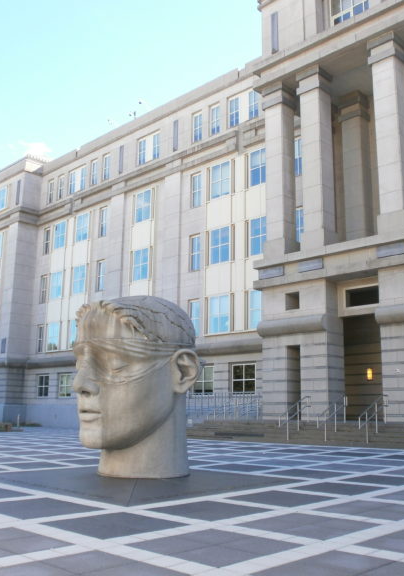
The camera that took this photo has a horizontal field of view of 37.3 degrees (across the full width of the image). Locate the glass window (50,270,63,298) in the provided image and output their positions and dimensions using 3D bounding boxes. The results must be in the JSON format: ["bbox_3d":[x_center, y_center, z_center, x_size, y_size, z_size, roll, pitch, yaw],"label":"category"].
[{"bbox_3d":[-11.686,-0.201,48.112,1.570,2.060,0.200,-11,-16,43],"label":"glass window"}]

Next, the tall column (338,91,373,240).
[{"bbox_3d":[7.556,-5.513,28.883,1.100,7.873,1.050,-11,-16,43],"label":"tall column"}]

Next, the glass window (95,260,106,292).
[{"bbox_3d":[-7.348,-0.838,44.223,0.988,2.337,0.200,-11,-16,43],"label":"glass window"}]

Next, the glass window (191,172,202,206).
[{"bbox_3d":[-0.319,-6.191,38.053,0.950,2.130,0.200,-11,-16,43],"label":"glass window"}]

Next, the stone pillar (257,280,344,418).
[{"bbox_3d":[4.114,2.690,25.106,3.129,5.557,1.400,-11,-16,42],"label":"stone pillar"}]

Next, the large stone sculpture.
[{"bbox_3d":[-1.324,1.828,11.637,2.200,3.450,2.750,-11,-16,42],"label":"large stone sculpture"}]

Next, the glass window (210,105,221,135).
[{"bbox_3d":[0.879,-10.722,38.271,0.821,2.013,0.200,-11,-16,43],"label":"glass window"}]

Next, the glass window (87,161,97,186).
[{"bbox_3d":[-7.945,-8.554,44.510,0.832,1.895,0.150,-11,-16,42],"label":"glass window"}]

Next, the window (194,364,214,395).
[{"bbox_3d":[0.071,5.511,35.450,1.825,1.757,0.200,-11,-16,43],"label":"window"}]

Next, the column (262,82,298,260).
[{"bbox_3d":[3.605,-5.379,27.379,1.100,8.200,1.080,-11,-17,42],"label":"column"}]

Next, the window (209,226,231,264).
[{"bbox_3d":[1.069,-2.403,34.188,1.480,2.140,0.180,-11,-17,42],"label":"window"}]

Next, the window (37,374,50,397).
[{"bbox_3d":[-12.487,7.782,47.396,1.694,1.630,0.200,-11,-16,43],"label":"window"}]

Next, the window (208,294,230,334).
[{"bbox_3d":[1.000,1.495,33.349,1.500,2.140,0.180,-11,-17,42],"label":"window"}]

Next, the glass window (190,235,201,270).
[{"bbox_3d":[-0.380,-2.173,37.230,0.920,2.200,0.200,-11,-16,43],"label":"glass window"}]

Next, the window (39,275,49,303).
[{"bbox_3d":[-13.057,0.098,49.418,1.020,2.250,0.200,-11,-16,43],"label":"window"}]

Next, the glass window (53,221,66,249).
[{"bbox_3d":[-10.872,-4.059,46.118,1.450,2.120,0.180,-11,-17,42],"label":"glass window"}]

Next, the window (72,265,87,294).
[{"bbox_3d":[-8.879,-0.587,43.628,1.580,2.031,0.150,-11,-16,42],"label":"window"}]

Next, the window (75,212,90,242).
[{"bbox_3d":[-8.804,-4.430,44.417,1.580,2.009,0.150,-11,-16,42],"label":"window"}]

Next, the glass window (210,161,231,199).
[{"bbox_3d":[1.115,-6.332,35.229,1.486,2.061,0.150,-11,-16,42],"label":"glass window"}]

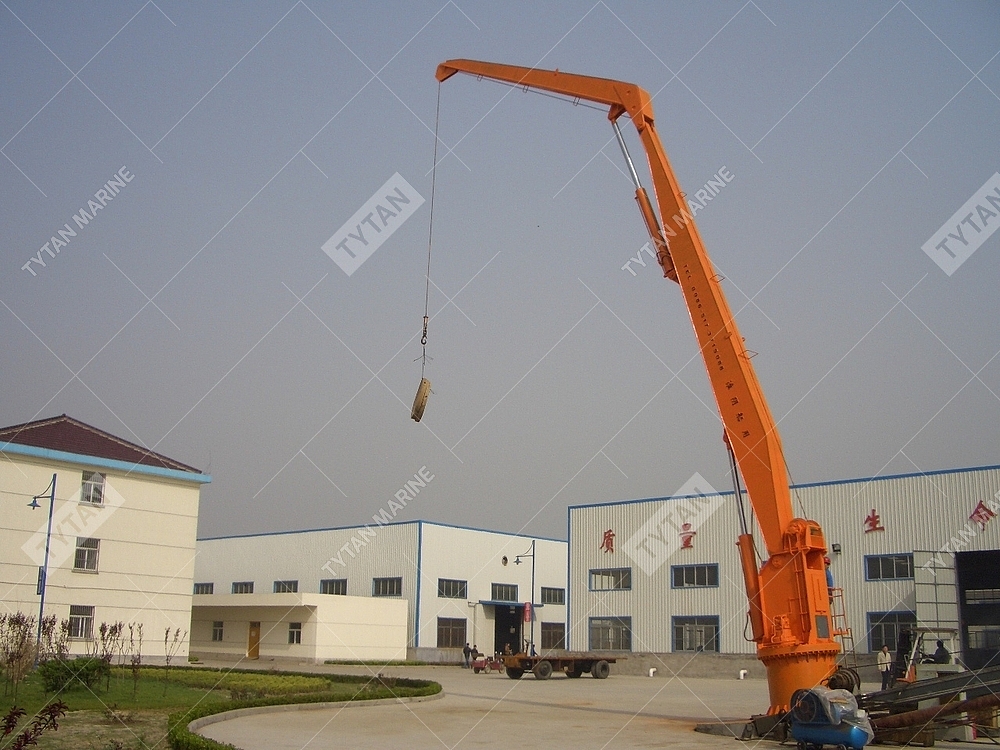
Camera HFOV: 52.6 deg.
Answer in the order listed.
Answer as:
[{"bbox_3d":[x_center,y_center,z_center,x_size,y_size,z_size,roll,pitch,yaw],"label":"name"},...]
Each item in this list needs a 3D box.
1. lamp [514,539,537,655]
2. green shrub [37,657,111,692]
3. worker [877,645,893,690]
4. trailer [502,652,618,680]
[{"bbox_3d":[1.455,14.068,61.794,1.450,7.804,0.500,-7,-17,29],"label":"lamp"},{"bbox_3d":[-11.984,8.417,28.518,1.800,0.920,1.200,7,-16,-22],"label":"green shrub"},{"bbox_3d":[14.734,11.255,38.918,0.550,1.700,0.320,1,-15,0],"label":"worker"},{"bbox_3d":[3.225,15.055,52.367,2.350,1.300,6.559,-12,-20,41],"label":"trailer"}]

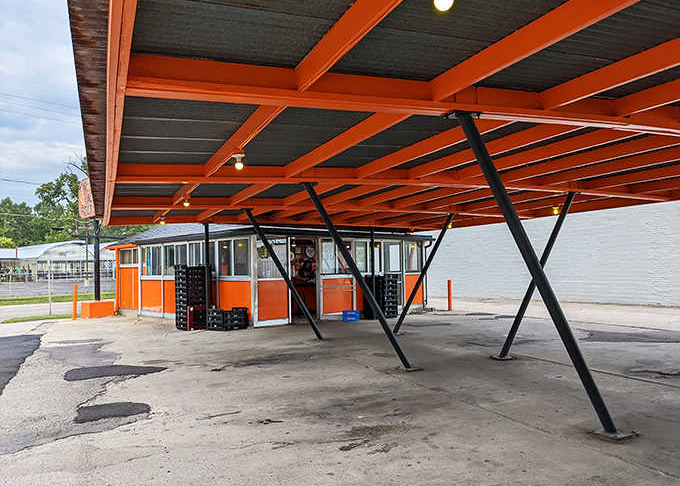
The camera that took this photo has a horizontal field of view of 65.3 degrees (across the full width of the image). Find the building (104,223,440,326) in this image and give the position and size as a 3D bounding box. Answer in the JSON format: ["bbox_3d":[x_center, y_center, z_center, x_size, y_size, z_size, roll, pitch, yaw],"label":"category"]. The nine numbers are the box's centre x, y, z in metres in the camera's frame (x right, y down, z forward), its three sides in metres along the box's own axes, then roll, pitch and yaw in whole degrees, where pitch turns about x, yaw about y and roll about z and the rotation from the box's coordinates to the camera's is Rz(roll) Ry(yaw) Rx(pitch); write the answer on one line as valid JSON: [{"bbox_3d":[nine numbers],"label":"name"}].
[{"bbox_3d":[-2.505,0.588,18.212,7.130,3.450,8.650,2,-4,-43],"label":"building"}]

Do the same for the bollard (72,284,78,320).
[{"bbox_3d":[-7.862,1.773,15.748,0.118,1.050,0.118,2,-4,-43],"label":"bollard"}]

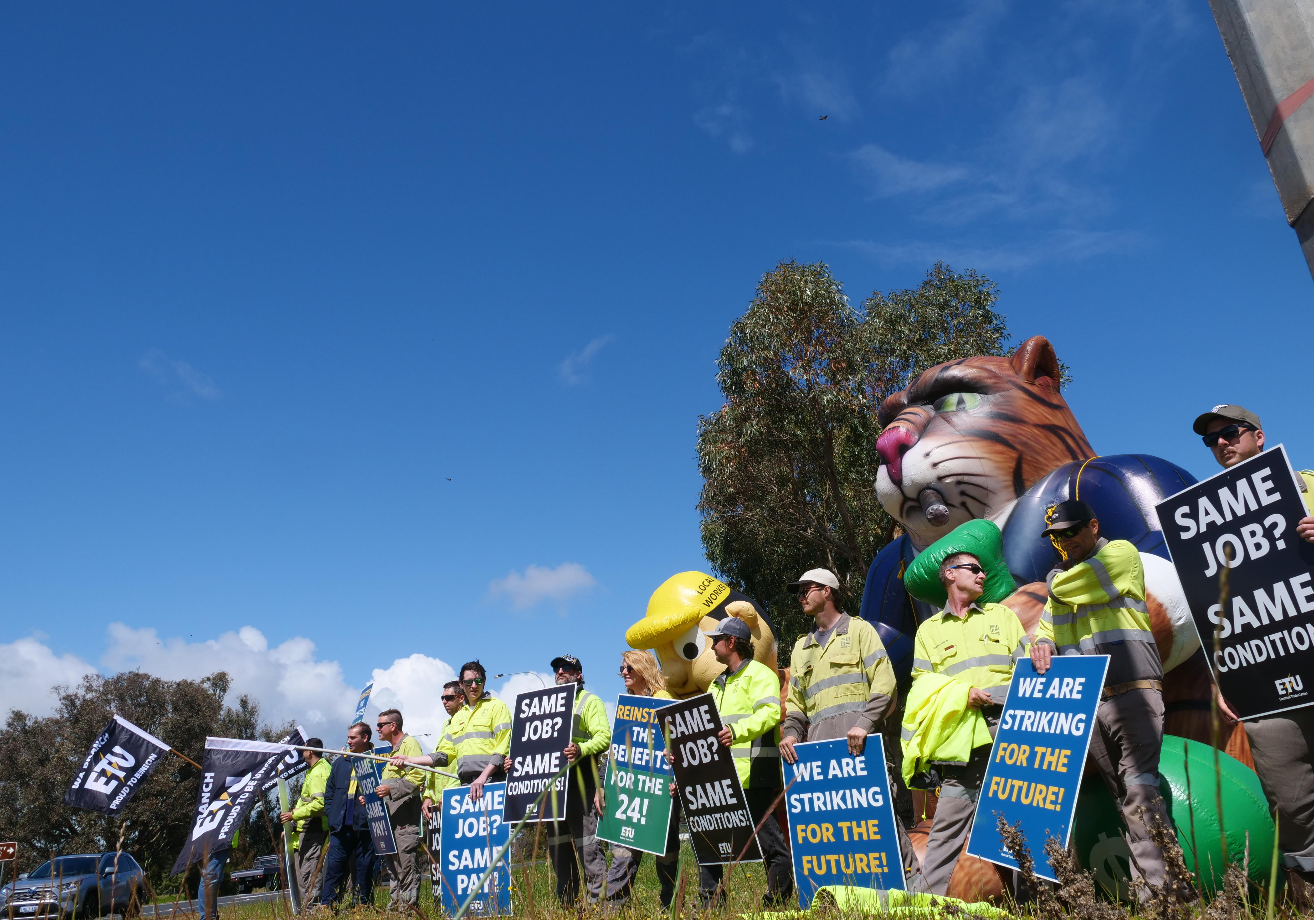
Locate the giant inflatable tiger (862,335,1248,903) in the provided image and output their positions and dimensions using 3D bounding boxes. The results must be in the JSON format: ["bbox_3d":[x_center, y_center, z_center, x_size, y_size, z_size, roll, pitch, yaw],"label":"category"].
[{"bbox_3d":[2.399,0.822,6.574,2.050,3.800,2.200,13,-27,-30],"label":"giant inflatable tiger"}]

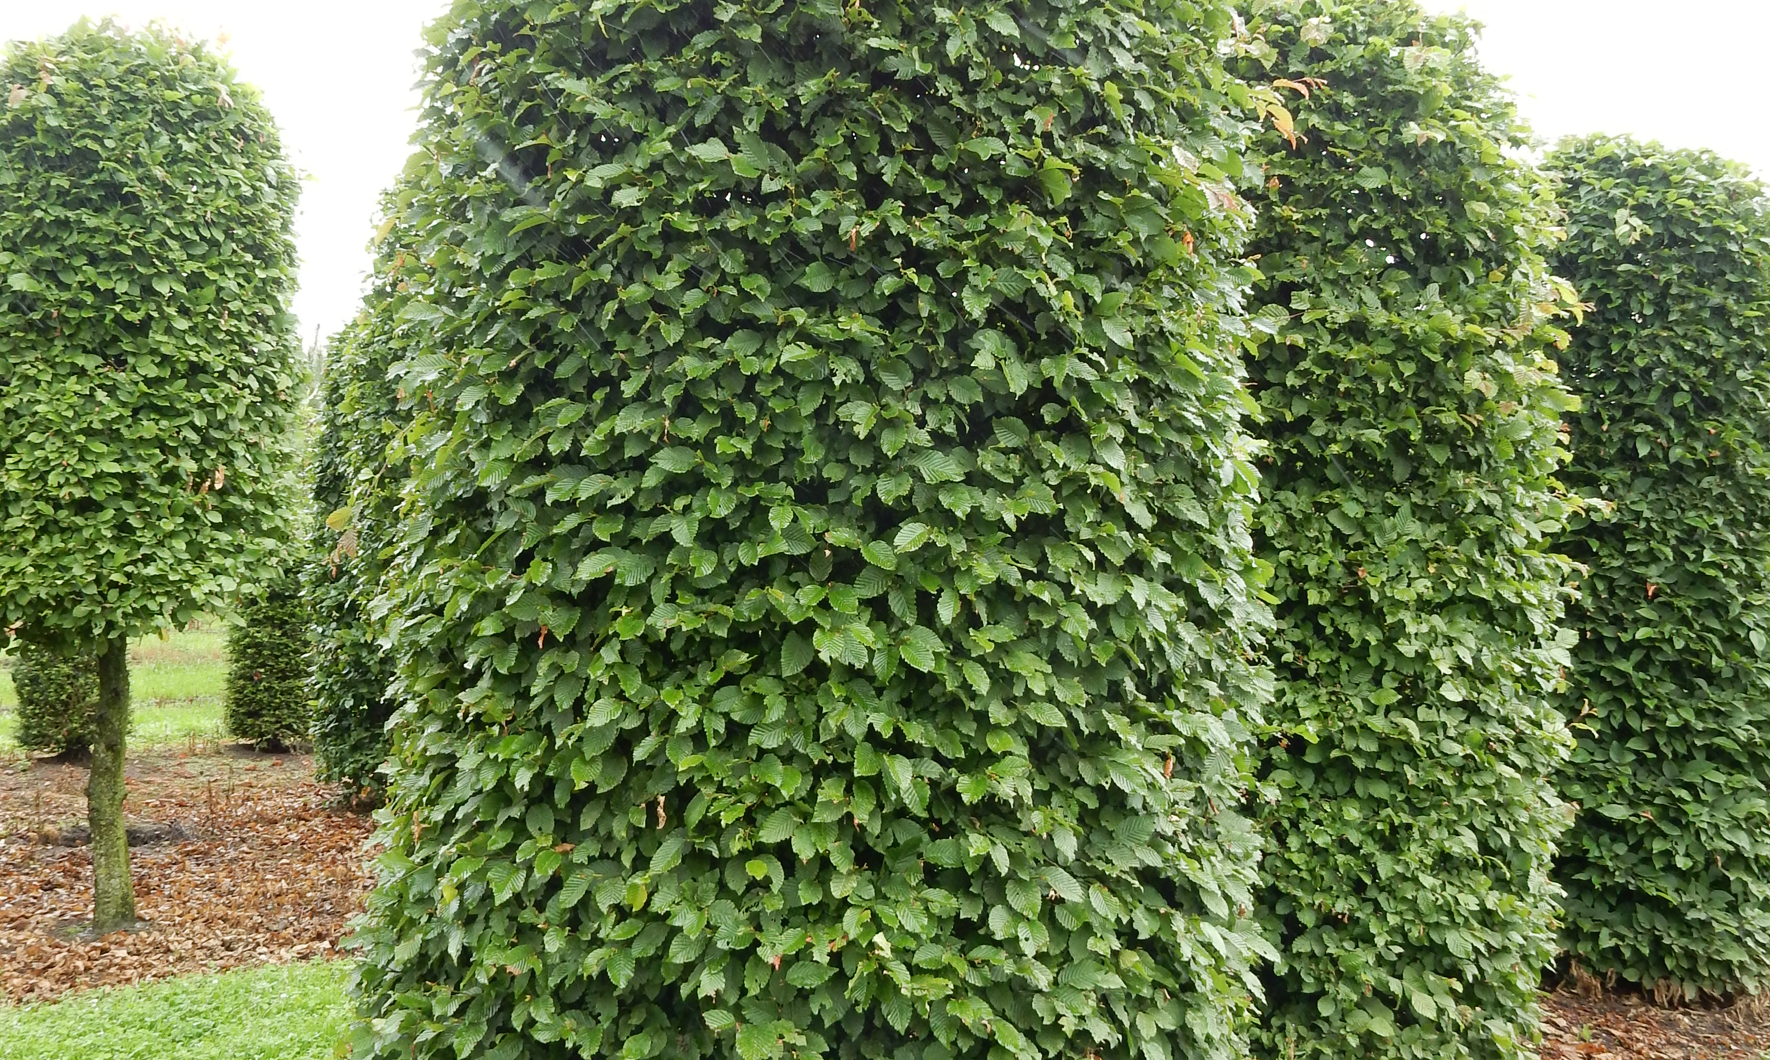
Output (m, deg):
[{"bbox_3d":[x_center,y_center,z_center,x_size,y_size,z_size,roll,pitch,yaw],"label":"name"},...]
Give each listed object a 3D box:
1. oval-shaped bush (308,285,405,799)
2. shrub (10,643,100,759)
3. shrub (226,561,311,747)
[{"bbox_3d":[-2.800,-0.033,10.301,1.450,3.200,1.450,0,-1,0],"label":"oval-shaped bush"},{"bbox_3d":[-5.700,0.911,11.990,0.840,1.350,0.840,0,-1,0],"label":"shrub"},{"bbox_3d":[-4.460,0.842,12.491,0.800,1.500,0.800,0,-1,0],"label":"shrub"}]

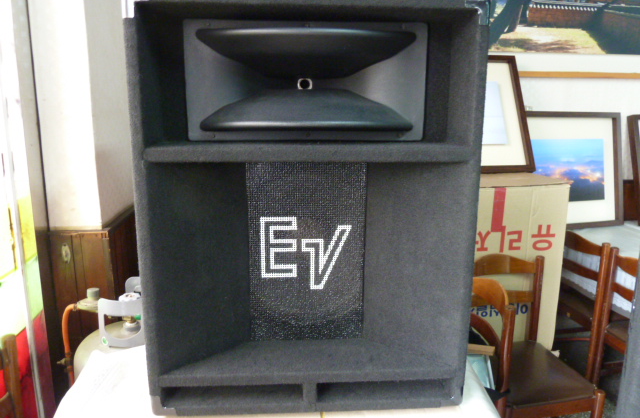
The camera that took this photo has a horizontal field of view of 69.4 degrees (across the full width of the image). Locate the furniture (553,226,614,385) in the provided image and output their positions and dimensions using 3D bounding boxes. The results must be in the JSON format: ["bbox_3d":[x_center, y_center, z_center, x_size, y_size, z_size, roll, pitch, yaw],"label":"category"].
[{"bbox_3d":[1.591,0.517,2.535,0.500,0.800,0.400,-1,10,-10],"label":"furniture"}]

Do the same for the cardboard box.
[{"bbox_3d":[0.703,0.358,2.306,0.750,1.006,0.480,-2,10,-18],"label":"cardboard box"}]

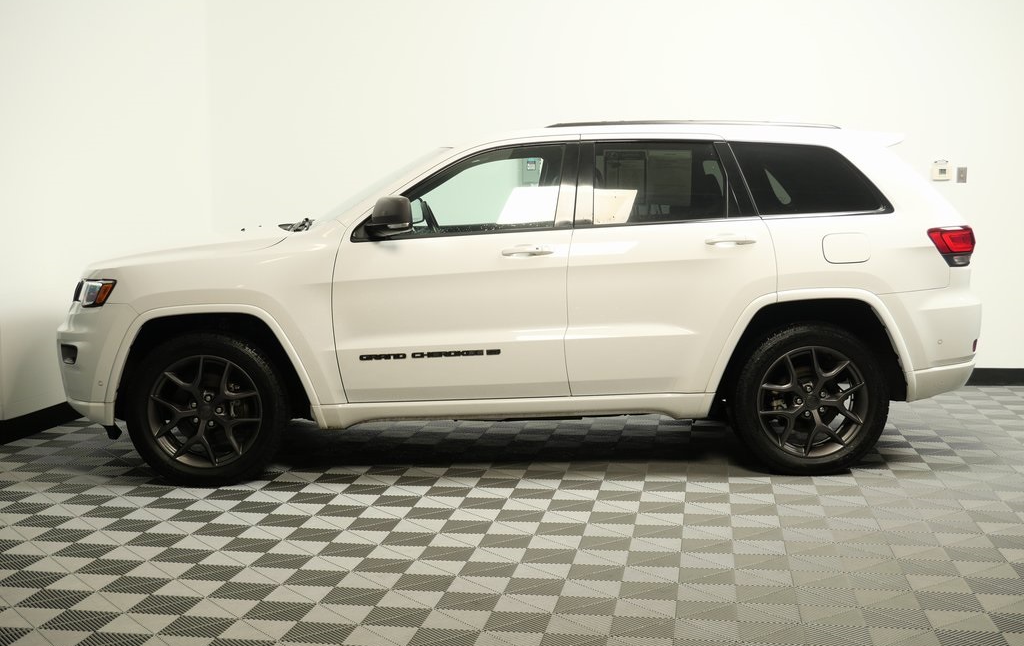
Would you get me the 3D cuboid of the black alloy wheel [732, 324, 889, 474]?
[{"bbox_3d":[1.452,0.364,5.829,0.766,0.762,0.270,-1,4,-2],"label":"black alloy wheel"}]

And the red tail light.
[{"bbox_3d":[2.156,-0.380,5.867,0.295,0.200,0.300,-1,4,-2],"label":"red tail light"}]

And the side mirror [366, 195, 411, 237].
[{"bbox_3d":[-0.575,-0.501,5.546,0.220,0.195,0.220,-1,4,-2],"label":"side mirror"}]

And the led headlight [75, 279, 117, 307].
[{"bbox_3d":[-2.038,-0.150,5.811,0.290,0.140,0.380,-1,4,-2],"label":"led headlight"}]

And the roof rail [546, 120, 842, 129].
[{"bbox_3d":[0.919,-0.989,5.924,1.500,0.057,0.070,-1,4,-2],"label":"roof rail"}]

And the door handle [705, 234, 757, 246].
[{"bbox_3d":[1.042,-0.398,5.647,0.250,0.060,0.060,-1,4,-2],"label":"door handle"}]

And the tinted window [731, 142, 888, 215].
[{"bbox_3d":[1.457,-0.710,5.786,0.750,0.375,0.100,-1,-7,-2],"label":"tinted window"}]

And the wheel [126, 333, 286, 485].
[{"bbox_3d":[-1.462,0.403,5.746,0.766,0.762,0.270,-1,4,-2],"label":"wheel"}]

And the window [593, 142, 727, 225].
[{"bbox_3d":[0.705,-0.684,5.750,0.640,0.420,0.090,-1,-7,-2],"label":"window"}]

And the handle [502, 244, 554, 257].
[{"bbox_3d":[0.079,-0.344,5.613,0.250,0.066,0.060,-1,4,-2],"label":"handle"}]

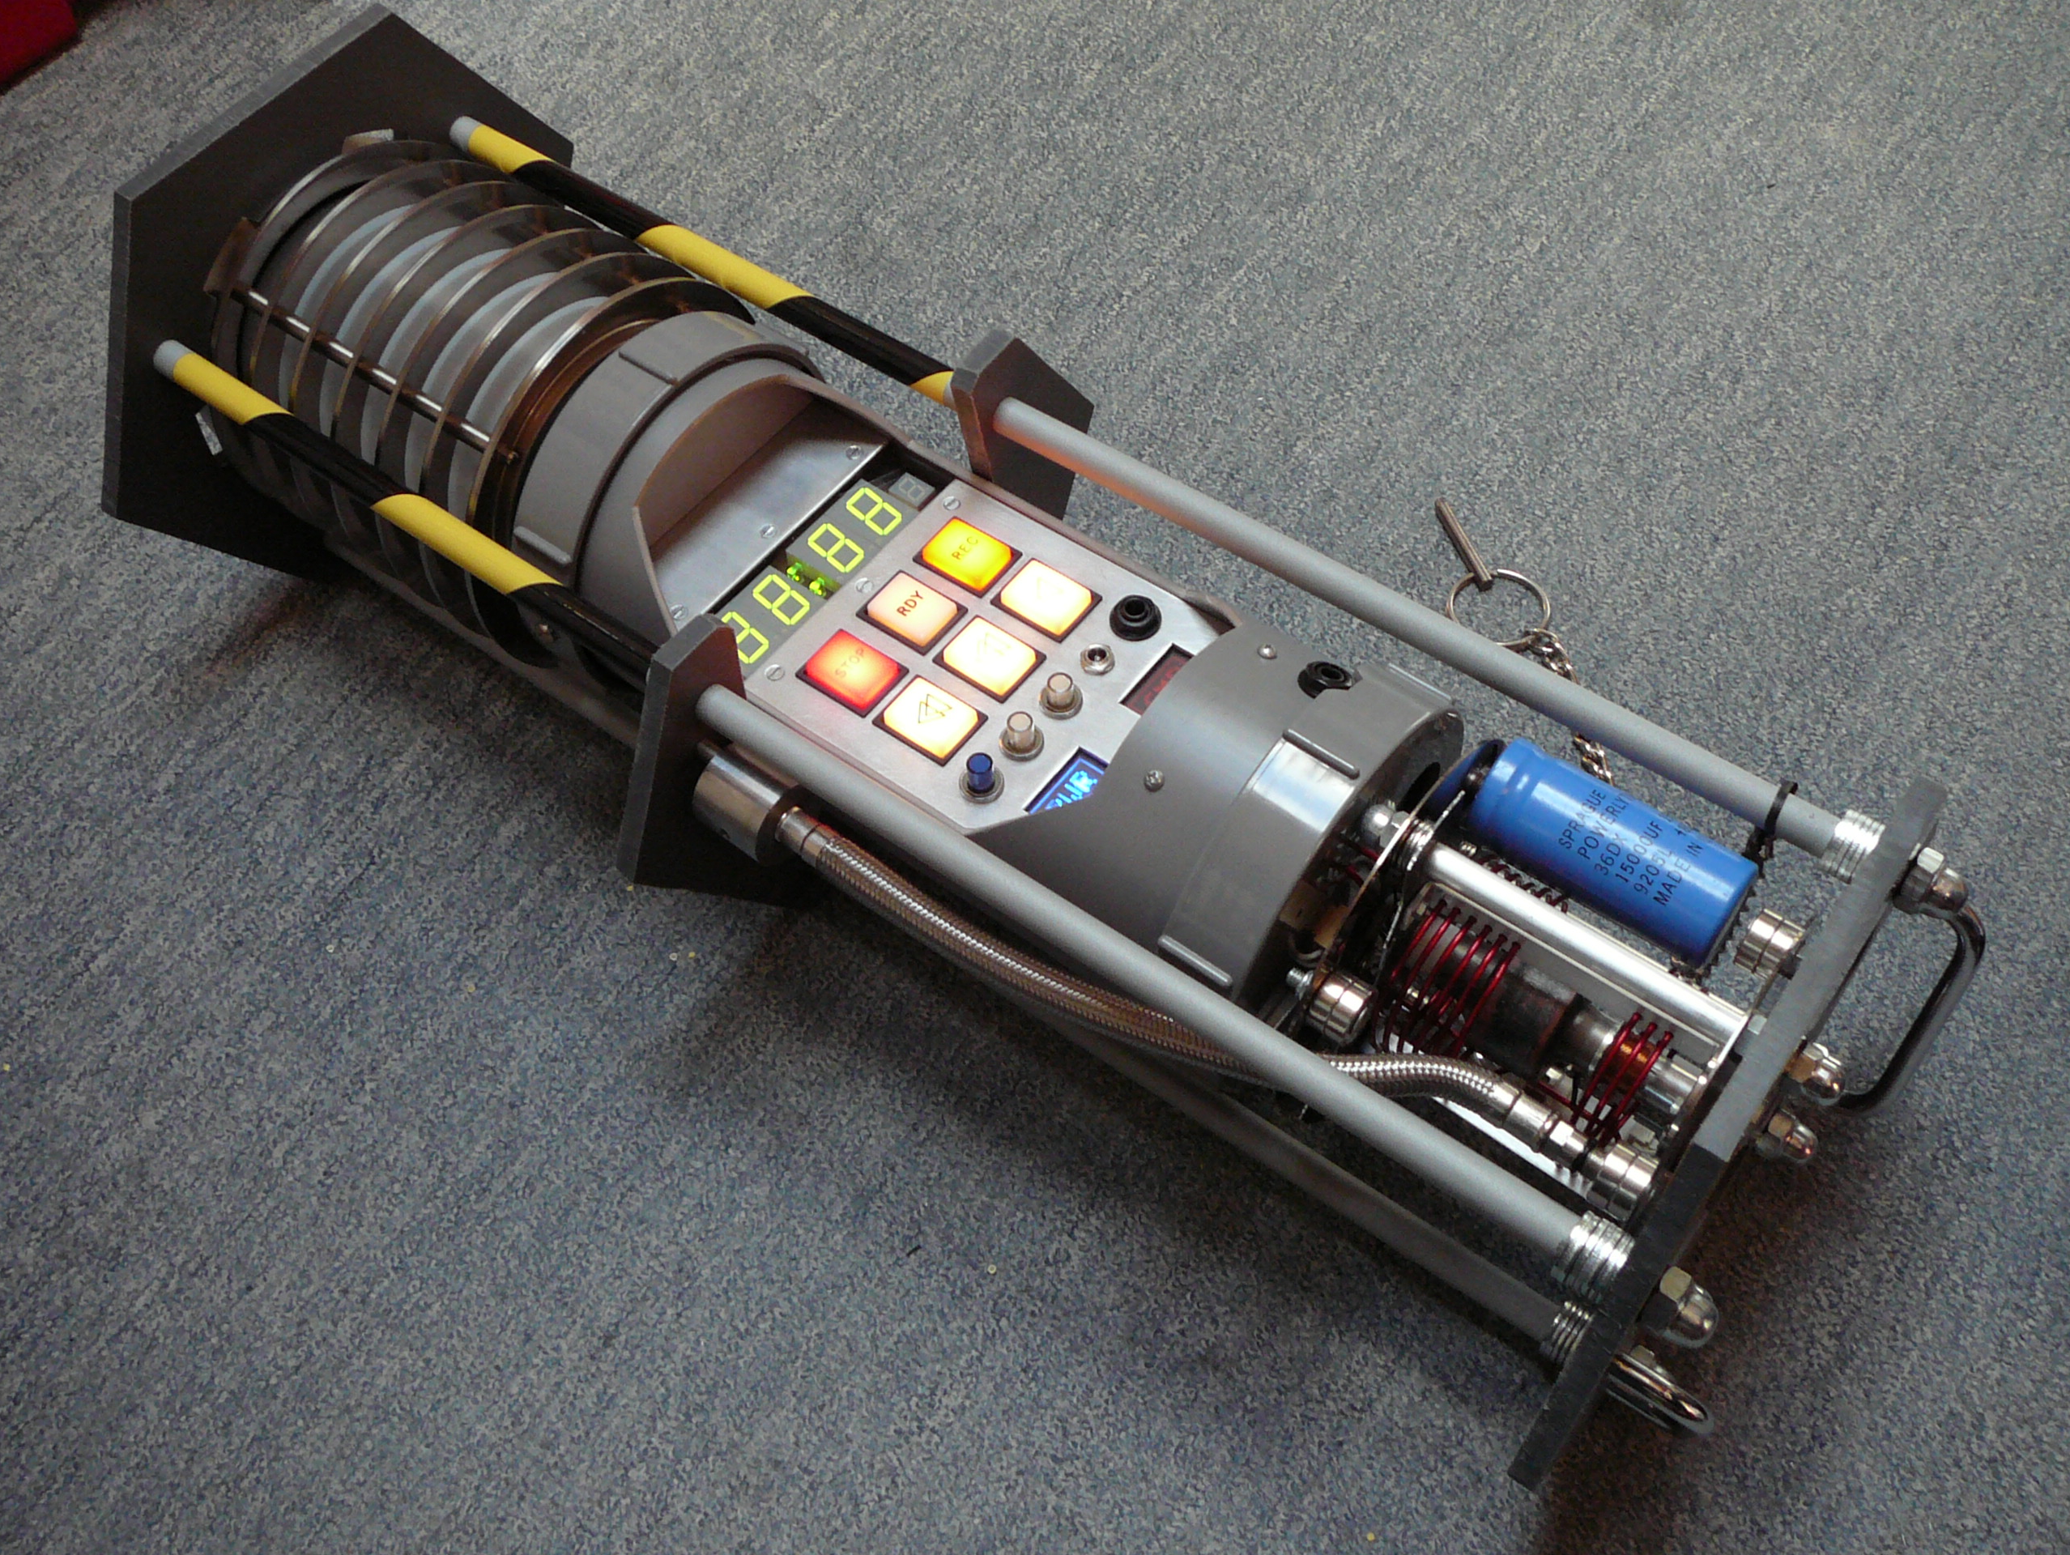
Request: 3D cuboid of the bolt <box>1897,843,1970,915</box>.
[{"bbox_3d":[0.207,0.026,0.484,0.015,0.015,0.015,31,64,23],"label":"bolt"}]

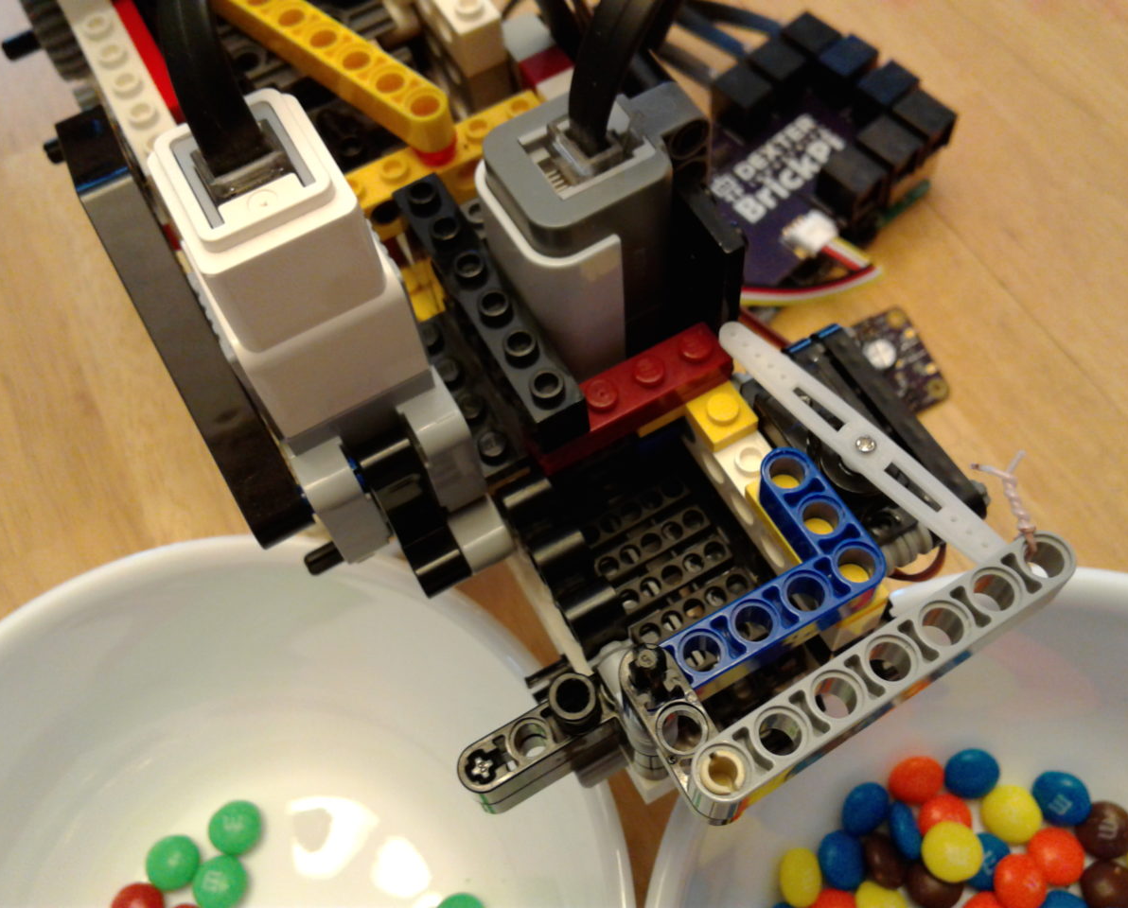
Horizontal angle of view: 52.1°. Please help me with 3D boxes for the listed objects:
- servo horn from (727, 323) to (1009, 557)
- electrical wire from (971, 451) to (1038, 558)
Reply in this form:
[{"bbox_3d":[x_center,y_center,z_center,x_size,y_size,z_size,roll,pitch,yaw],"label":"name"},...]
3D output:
[{"bbox_3d":[0.042,0.000,0.162,0.007,0.004,0.055,-40,66,-15],"label":"servo horn"},{"bbox_3d":[0.055,0.007,0.141,0.007,0.005,0.013,-11,104,20],"label":"electrical wire"}]

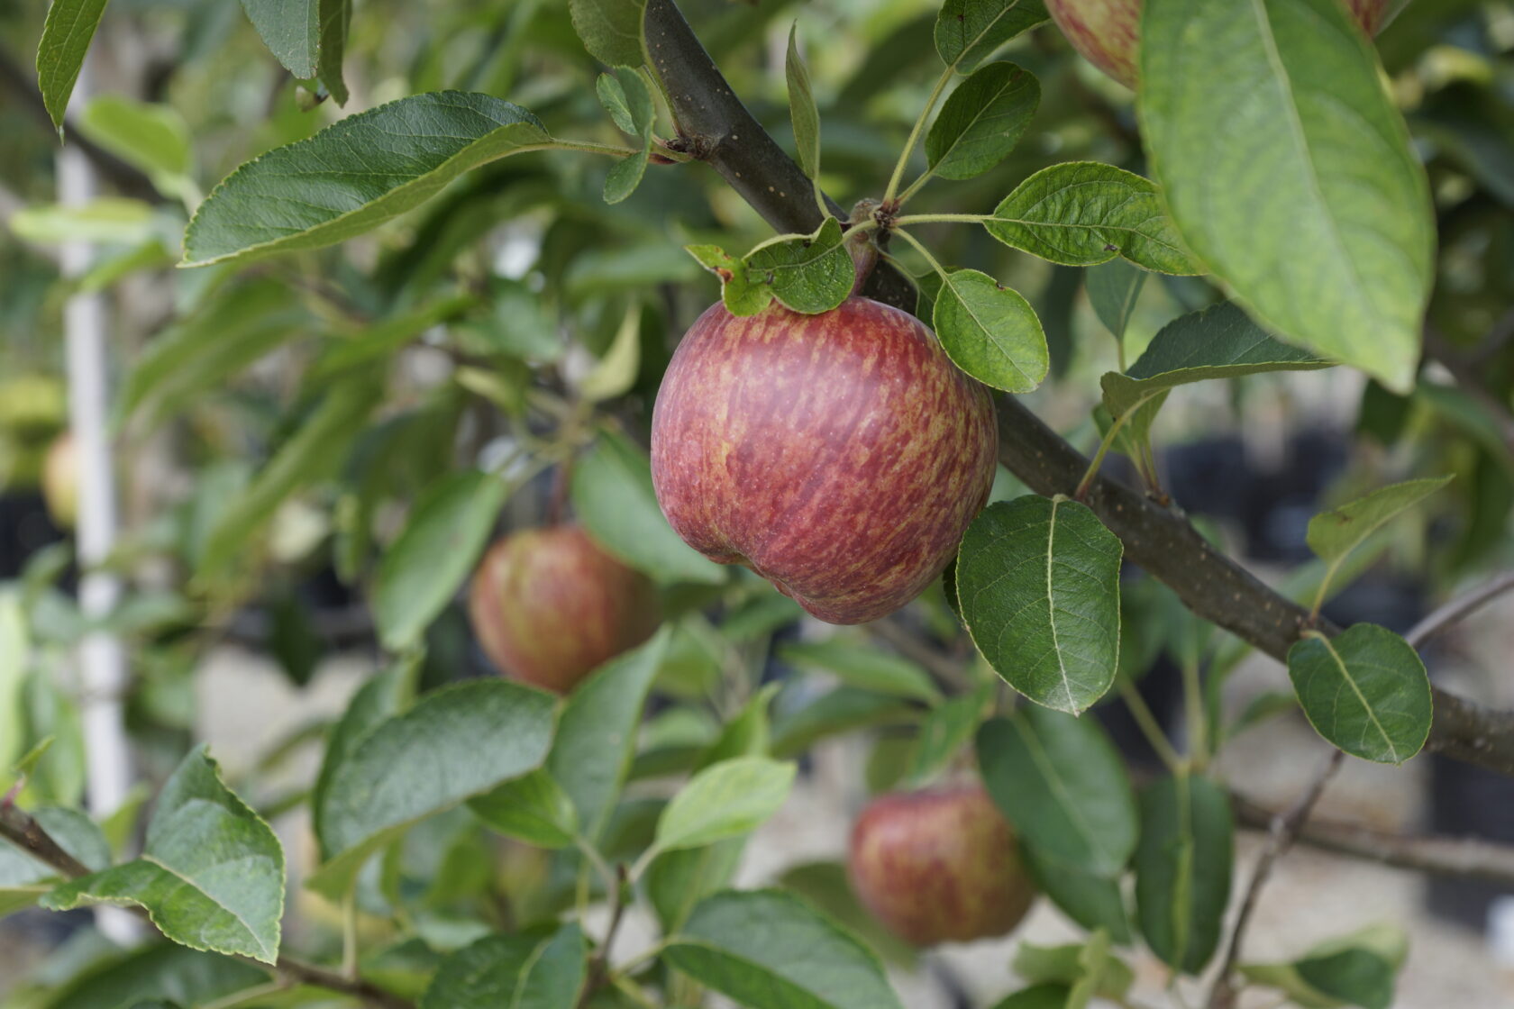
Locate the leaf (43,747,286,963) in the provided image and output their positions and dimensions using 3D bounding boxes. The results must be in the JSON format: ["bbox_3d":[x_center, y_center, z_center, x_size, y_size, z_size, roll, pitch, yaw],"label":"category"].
[{"bbox_3d":[-0.148,0.087,0.635,0.054,0.026,0.050,28,56,26],"label":"leaf"}]

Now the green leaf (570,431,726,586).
[{"bbox_3d":[-0.038,0.001,0.910,0.037,0.070,0.016,-40,-13,-8],"label":"green leaf"}]

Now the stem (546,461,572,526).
[{"bbox_3d":[-0.081,-0.005,1.030,0.004,0.029,0.004,15,0,0],"label":"stem"}]

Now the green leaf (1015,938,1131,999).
[{"bbox_3d":[0.115,0.170,0.920,0.044,0.015,0.027,3,41,-7],"label":"green leaf"}]

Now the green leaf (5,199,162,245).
[{"bbox_3d":[-0.288,-0.122,1.080,0.064,0.015,0.030,0,37,0],"label":"green leaf"}]

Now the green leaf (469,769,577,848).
[{"bbox_3d":[-0.065,0.082,0.690,0.040,0.025,0.012,25,-21,6],"label":"green leaf"}]

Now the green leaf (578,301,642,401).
[{"bbox_3d":[-0.058,-0.062,1.035,0.018,0.045,0.011,7,-26,45],"label":"green leaf"}]

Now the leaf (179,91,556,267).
[{"bbox_3d":[-0.087,-0.072,0.565,0.086,0.014,0.034,-19,37,-3],"label":"leaf"}]

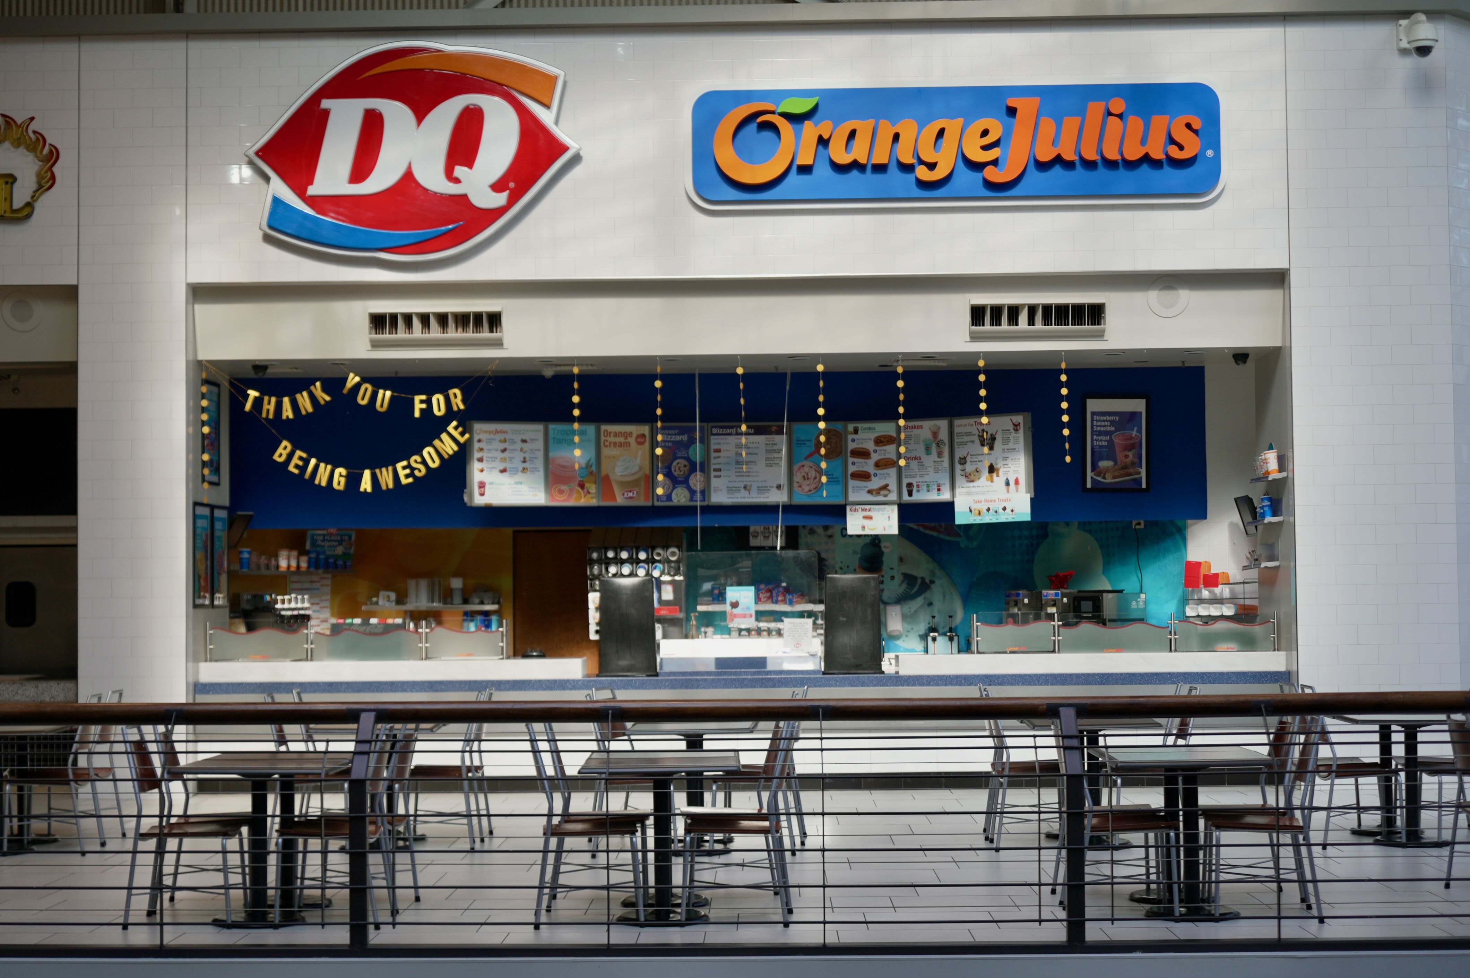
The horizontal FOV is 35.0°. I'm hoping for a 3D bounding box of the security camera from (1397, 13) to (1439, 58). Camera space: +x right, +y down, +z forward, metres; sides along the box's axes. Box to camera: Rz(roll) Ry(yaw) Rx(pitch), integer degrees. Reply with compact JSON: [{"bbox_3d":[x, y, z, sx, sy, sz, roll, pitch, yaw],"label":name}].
[{"bbox_3d":[5.211,-3.434,17.795,0.242,0.353,0.424,-1,-2,1],"label":"security camera"}]

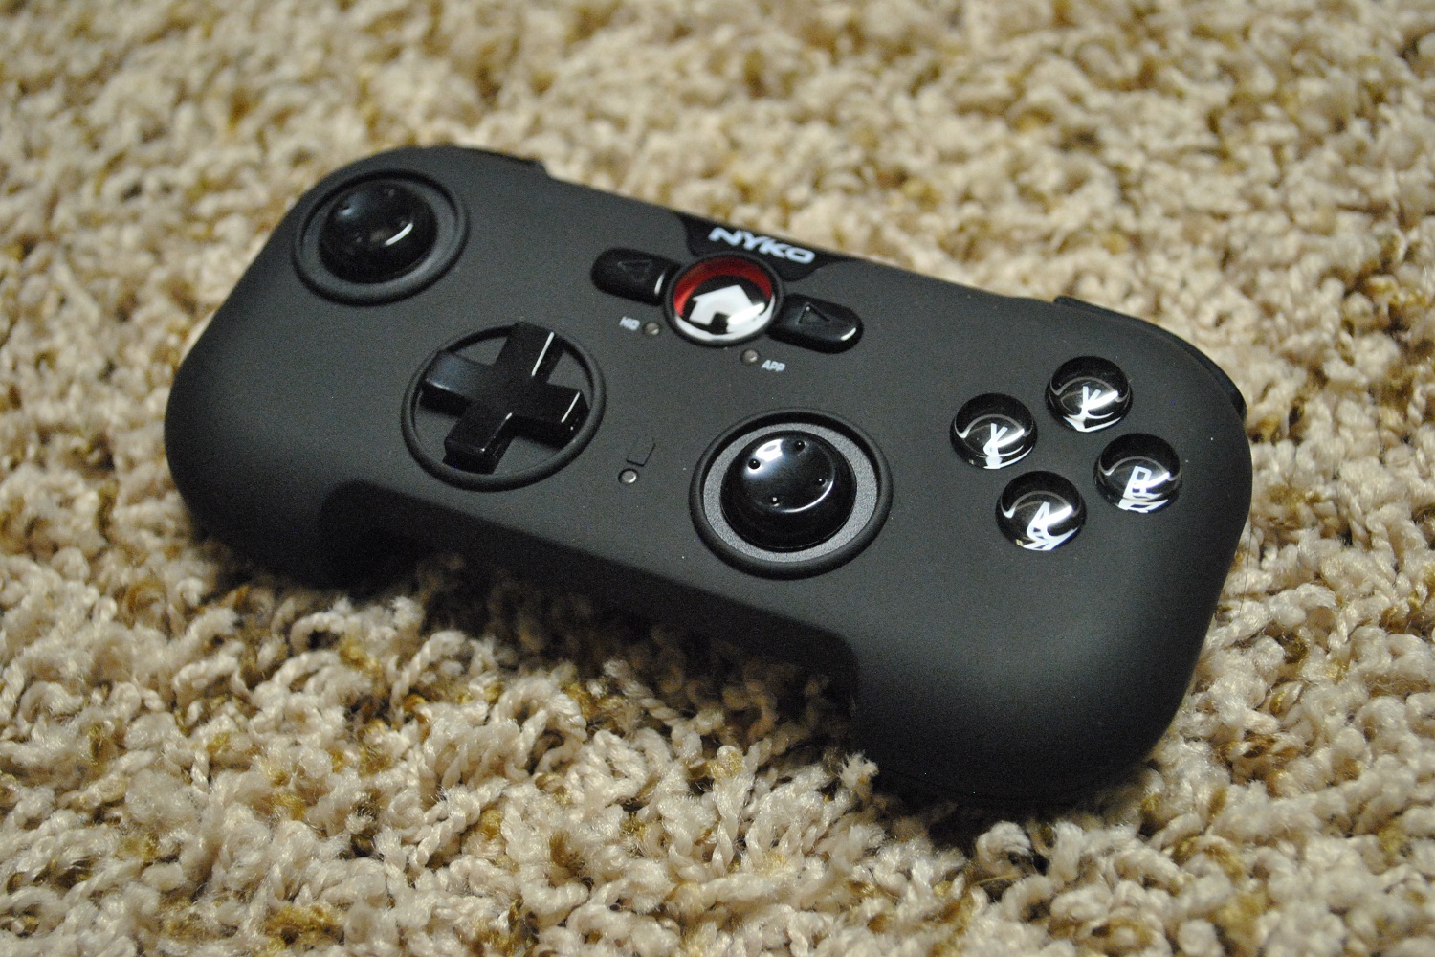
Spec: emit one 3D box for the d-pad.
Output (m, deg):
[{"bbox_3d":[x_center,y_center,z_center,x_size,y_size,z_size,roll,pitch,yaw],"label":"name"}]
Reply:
[{"bbox_3d":[-0.025,-0.010,0.247,0.019,0.005,0.018,17,61,19],"label":"d-pad"}]

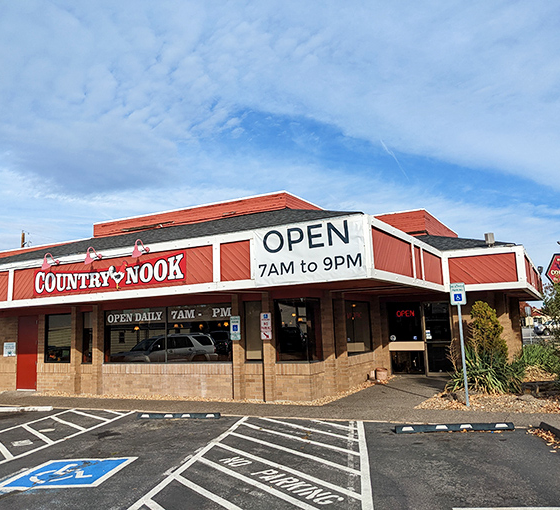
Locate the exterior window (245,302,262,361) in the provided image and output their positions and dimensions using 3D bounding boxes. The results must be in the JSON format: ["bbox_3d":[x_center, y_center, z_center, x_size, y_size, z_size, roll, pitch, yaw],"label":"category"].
[{"bbox_3d":[-0.614,1.877,12.935,0.560,1.495,0.100,-6,-9,28],"label":"exterior window"}]

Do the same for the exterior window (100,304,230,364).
[{"bbox_3d":[-3.072,2.149,14.241,4.519,1.495,0.100,-6,-9,28],"label":"exterior window"}]

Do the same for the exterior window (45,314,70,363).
[{"bbox_3d":[-6.697,2.545,16.169,1.366,1.484,0.100,-6,-9,28],"label":"exterior window"}]

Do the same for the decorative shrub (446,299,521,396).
[{"bbox_3d":[4.972,2.199,12.954,1.650,2.120,1.550,-6,-9,28],"label":"decorative shrub"}]

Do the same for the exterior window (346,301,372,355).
[{"bbox_3d":[2.203,2.059,15.072,0.100,1.478,2.464,-6,-9,28],"label":"exterior window"}]

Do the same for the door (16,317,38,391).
[{"bbox_3d":[-8.008,3.110,16.816,0.980,2.341,0.100,-6,-9,28],"label":"door"}]

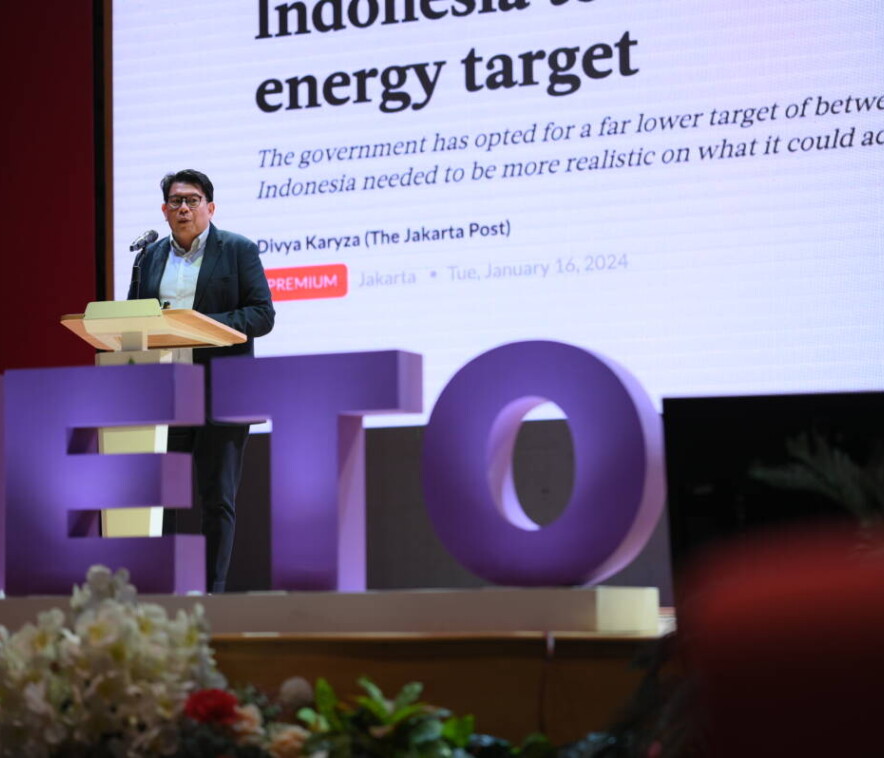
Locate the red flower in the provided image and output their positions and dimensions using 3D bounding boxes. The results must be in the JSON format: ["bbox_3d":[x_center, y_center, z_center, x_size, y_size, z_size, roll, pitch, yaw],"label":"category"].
[{"bbox_3d":[-0.516,0.737,6.050,0.115,0.080,0.115,-1,-5,0],"label":"red flower"}]

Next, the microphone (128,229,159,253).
[{"bbox_3d":[-1.047,-0.482,9.420,0.050,0.050,0.165,-4,18,32],"label":"microphone"}]

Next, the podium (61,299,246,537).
[{"bbox_3d":[-1.019,0.307,9.450,0.590,1.170,0.420,-3,-5,21],"label":"podium"}]

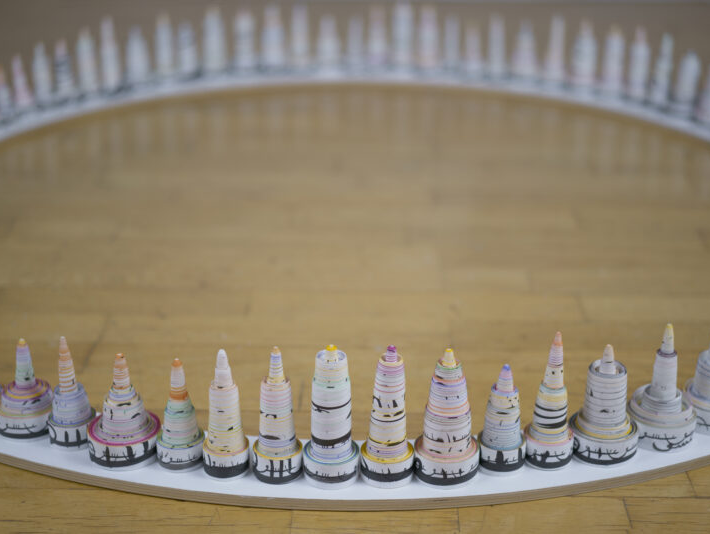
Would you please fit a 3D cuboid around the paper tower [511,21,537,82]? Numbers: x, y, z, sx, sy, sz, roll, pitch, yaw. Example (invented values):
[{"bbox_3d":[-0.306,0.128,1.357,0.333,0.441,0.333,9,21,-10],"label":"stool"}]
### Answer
[{"bbox_3d":[0.328,-0.414,2.367,0.053,0.125,0.053,0,23,0],"label":"paper tower"}]

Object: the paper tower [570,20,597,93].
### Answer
[{"bbox_3d":[0.431,-0.395,2.306,0.053,0.138,0.053,0,23,0],"label":"paper tower"}]

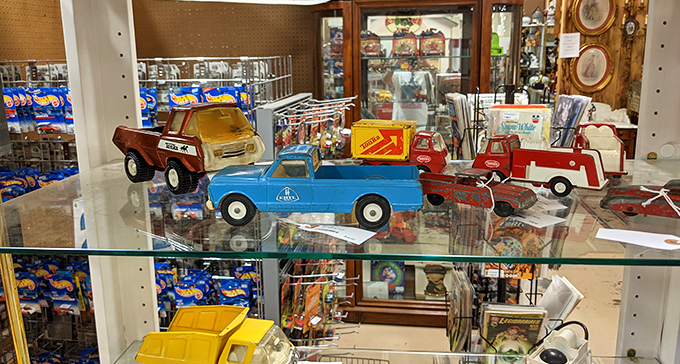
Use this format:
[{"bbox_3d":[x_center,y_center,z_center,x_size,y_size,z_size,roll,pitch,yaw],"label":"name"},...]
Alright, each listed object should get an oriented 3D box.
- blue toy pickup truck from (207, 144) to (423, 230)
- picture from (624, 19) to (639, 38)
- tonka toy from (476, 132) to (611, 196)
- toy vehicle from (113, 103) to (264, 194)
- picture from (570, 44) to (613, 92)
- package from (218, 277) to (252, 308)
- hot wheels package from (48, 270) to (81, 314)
[{"bbox_3d":[-0.029,0.001,0.698,0.272,0.096,0.094,1,12,6],"label":"blue toy pickup truck"},{"bbox_3d":[3.188,-1.679,5.800,0.150,0.200,0.030,1,12,9],"label":"picture"},{"bbox_3d":[0.316,-0.030,0.842,0.202,0.087,0.067,7,15,33],"label":"tonka toy"},{"bbox_3d":[-0.263,-0.061,0.892,0.273,0.140,0.097,9,15,36],"label":"toy vehicle"},{"bbox_3d":[2.786,-1.267,5.870,0.475,0.545,0.040,1,12,9],"label":"picture"},{"bbox_3d":[-0.366,0.416,1.860,0.108,0.165,0.035,1,12,7],"label":"package"},{"bbox_3d":[-0.997,0.402,1.920,0.108,0.165,0.035,1,12,7],"label":"hot wheels package"}]

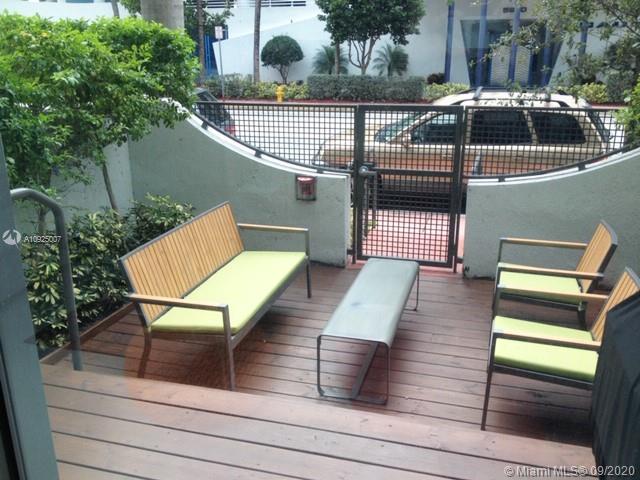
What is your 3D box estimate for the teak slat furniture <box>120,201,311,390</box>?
[{"bbox_3d":[-0.639,0.299,4.555,0.712,0.776,1.602,5,17,15],"label":"teak slat furniture"}]

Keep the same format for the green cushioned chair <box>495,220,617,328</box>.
[{"bbox_3d":[1.632,0.289,4.597,0.712,0.776,0.660,5,17,16],"label":"green cushioned chair"}]

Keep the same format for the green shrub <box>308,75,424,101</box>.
[{"bbox_3d":[1.925,-6.143,25.774,4.368,1.020,1.200,5,17,16],"label":"green shrub"}]

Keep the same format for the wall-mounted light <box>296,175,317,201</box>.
[{"bbox_3d":[-0.128,-0.479,5.900,0.165,0.225,0.100,5,17,16],"label":"wall-mounted light"}]

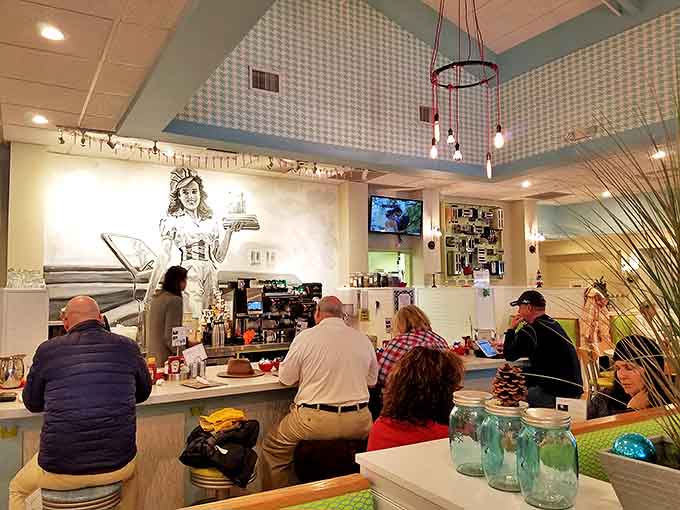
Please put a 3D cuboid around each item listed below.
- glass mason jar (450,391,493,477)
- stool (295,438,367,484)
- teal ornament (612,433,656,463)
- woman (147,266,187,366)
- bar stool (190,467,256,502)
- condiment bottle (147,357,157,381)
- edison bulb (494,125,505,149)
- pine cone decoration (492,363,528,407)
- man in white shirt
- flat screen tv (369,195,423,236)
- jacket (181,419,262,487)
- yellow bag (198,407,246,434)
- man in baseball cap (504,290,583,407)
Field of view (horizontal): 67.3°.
[{"bbox_3d":[0.267,0.354,1.016,0.097,0.147,0.097,0,-4,0],"label":"glass mason jar"},{"bbox_3d":[-0.049,1.361,2.869,0.400,0.647,0.400,0,-4,0],"label":"stool"},{"bbox_3d":[0.451,0.301,0.782,0.062,0.060,0.062,2,-4,-29],"label":"teal ornament"},{"bbox_3d":[-1.402,0.927,4.099,0.400,1.670,0.460,2,-4,-33],"label":"woman"},{"bbox_3d":[-0.645,1.410,2.784,0.370,0.520,0.370,2,-4,-32],"label":"bar stool"},{"bbox_3d":[-1.120,0.685,3.043,0.060,0.160,0.060,2,-4,-29],"label":"condiment bottle"},{"bbox_3d":[1.060,-0.789,3.400,0.062,0.155,0.062,0,-4,0],"label":"edison bulb"},{"bbox_3d":[0.346,0.263,1.035,0.070,0.086,0.070,2,-4,-29],"label":"pine cone decoration"},{"bbox_3d":[-0.115,0.954,3.244,0.640,1.380,0.780,2,-4,-23],"label":"man in white shirt"},{"bbox_3d":[0.773,-0.545,7.049,0.870,0.495,0.070,2,0,-29],"label":"flat screen tv"},{"bbox_3d":[-0.602,1.000,2.572,0.400,0.310,0.360,2,-4,-29],"label":"jacket"},{"bbox_3d":[-0.644,0.900,2.800,0.250,0.120,0.190,2,-4,-32],"label":"yellow bag"},{"bbox_3d":[1.640,1.013,4.143,0.780,1.380,0.580,-3,-5,41],"label":"man in baseball cap"}]

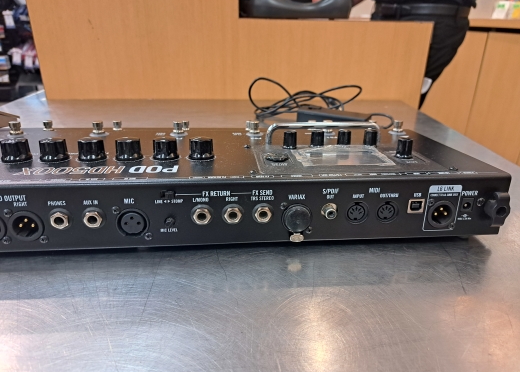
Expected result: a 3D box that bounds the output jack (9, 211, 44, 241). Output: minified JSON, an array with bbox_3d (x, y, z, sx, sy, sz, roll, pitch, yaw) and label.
[{"bbox_3d":[-0.154,0.026,0.240,0.022,0.022,0.009,-1,17,-6],"label":"output jack"}]

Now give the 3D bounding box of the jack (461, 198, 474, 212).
[{"bbox_3d":[0.156,0.014,0.272,0.009,0.011,0.006,-1,17,-6],"label":"jack"}]

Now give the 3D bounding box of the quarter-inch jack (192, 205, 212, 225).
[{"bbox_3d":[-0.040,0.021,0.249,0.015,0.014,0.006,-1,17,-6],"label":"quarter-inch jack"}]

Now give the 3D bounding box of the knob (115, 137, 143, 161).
[{"bbox_3d":[-0.103,-0.029,0.281,0.021,0.015,0.021,-1,22,-6],"label":"knob"}]

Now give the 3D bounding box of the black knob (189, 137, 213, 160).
[{"bbox_3d":[-0.046,-0.030,0.287,0.019,0.015,0.019,-1,21,-7],"label":"black knob"}]

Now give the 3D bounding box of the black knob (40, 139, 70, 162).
[{"bbox_3d":[-0.155,-0.027,0.271,0.019,0.015,0.019,-1,21,-7],"label":"black knob"}]

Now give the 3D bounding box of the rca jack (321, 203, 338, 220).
[{"bbox_3d":[0.050,0.018,0.256,0.011,0.011,0.009,-1,18,-6],"label":"rca jack"}]

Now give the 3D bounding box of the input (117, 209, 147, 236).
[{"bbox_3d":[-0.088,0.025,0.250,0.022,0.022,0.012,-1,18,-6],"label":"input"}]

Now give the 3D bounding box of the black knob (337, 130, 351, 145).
[{"bbox_3d":[0.080,-0.045,0.338,0.013,0.014,0.013,-1,21,-7],"label":"black knob"}]

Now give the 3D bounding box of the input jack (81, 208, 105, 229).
[{"bbox_3d":[-0.109,0.021,0.236,0.014,0.014,0.006,-1,17,-7],"label":"input jack"}]

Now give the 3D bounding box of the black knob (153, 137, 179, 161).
[{"bbox_3d":[-0.075,-0.029,0.285,0.021,0.015,0.021,-1,22,-6],"label":"black knob"}]

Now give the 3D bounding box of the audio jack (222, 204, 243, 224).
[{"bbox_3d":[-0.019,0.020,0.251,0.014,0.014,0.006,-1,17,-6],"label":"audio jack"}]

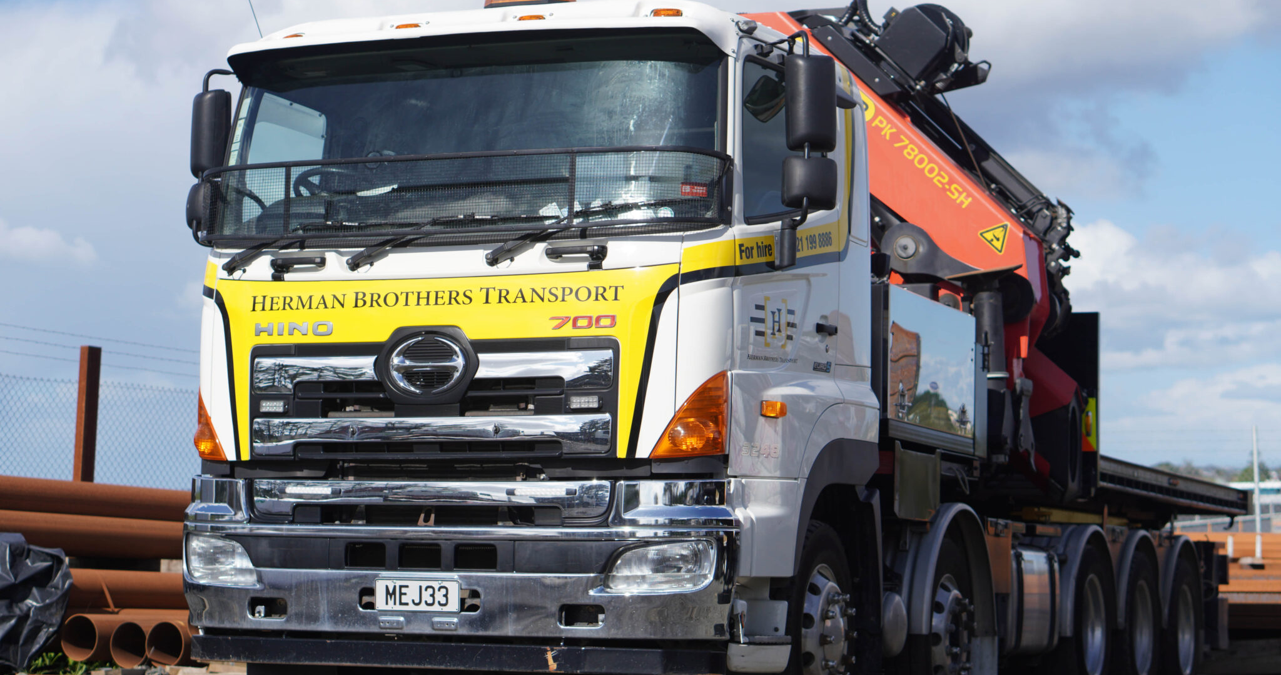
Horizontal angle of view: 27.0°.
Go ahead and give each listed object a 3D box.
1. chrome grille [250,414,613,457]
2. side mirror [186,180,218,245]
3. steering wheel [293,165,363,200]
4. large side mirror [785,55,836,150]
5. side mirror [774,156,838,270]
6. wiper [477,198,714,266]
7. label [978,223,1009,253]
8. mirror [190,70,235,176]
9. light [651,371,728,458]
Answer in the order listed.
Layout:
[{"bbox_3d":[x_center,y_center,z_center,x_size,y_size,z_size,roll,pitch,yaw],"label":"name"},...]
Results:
[{"bbox_3d":[-0.837,0.384,10.505,1.576,0.151,0.092,-1,-6,22],"label":"chrome grille"},{"bbox_3d":[-1.916,-0.547,11.664,0.184,0.275,0.133,-4,-8,42],"label":"side mirror"},{"bbox_3d":[-1.264,-0.595,11.399,0.464,0.082,0.464,-1,-33,22],"label":"steering wheel"},{"bbox_3d":[0.678,-0.929,10.599,0.204,0.377,0.112,1,-6,-3],"label":"large side mirror"},{"bbox_3d":[0.658,-0.497,10.595,0.240,0.433,0.173,1,-6,0],"label":"side mirror"},{"bbox_3d":[-0.165,-0.406,10.399,0.879,0.256,0.194,-1,-6,22],"label":"wiper"},{"bbox_3d":[1.982,-0.574,14.768,0.169,0.151,0.005,44,11,20],"label":"label"},{"bbox_3d":[-1.876,-0.914,11.686,0.204,0.439,0.133,-4,-8,42],"label":"mirror"},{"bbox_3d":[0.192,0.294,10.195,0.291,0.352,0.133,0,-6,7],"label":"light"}]

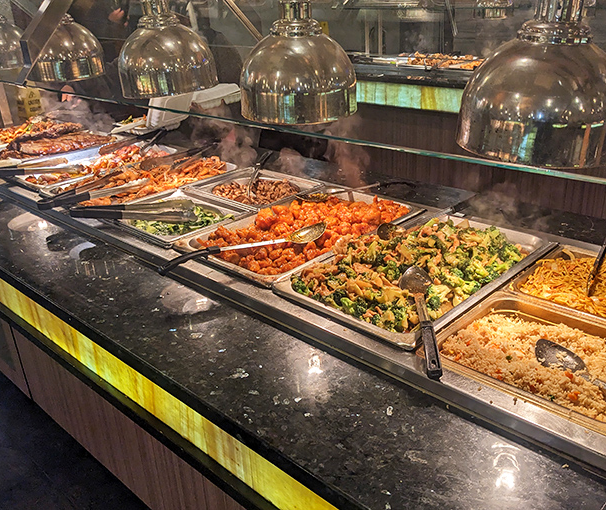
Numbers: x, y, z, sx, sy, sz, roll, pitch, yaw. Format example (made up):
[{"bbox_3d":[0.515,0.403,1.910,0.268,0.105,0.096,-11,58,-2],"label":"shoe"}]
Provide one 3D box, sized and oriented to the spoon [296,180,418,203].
[{"bbox_3d":[0.149,-0.178,1.488,0.350,0.055,0.070,-4,25,3],"label":"spoon"}]

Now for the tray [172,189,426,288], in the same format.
[{"bbox_3d":[0.012,-0.041,1.285,0.322,0.080,0.535,20,33,39],"label":"tray"}]

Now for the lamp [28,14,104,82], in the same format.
[{"bbox_3d":[-0.850,-0.732,1.875,0.270,0.225,0.270,19,33,38],"label":"lamp"}]

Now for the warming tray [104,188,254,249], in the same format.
[{"bbox_3d":[-0.323,-0.080,1.381,0.320,0.085,0.265,19,33,38],"label":"warming tray"}]

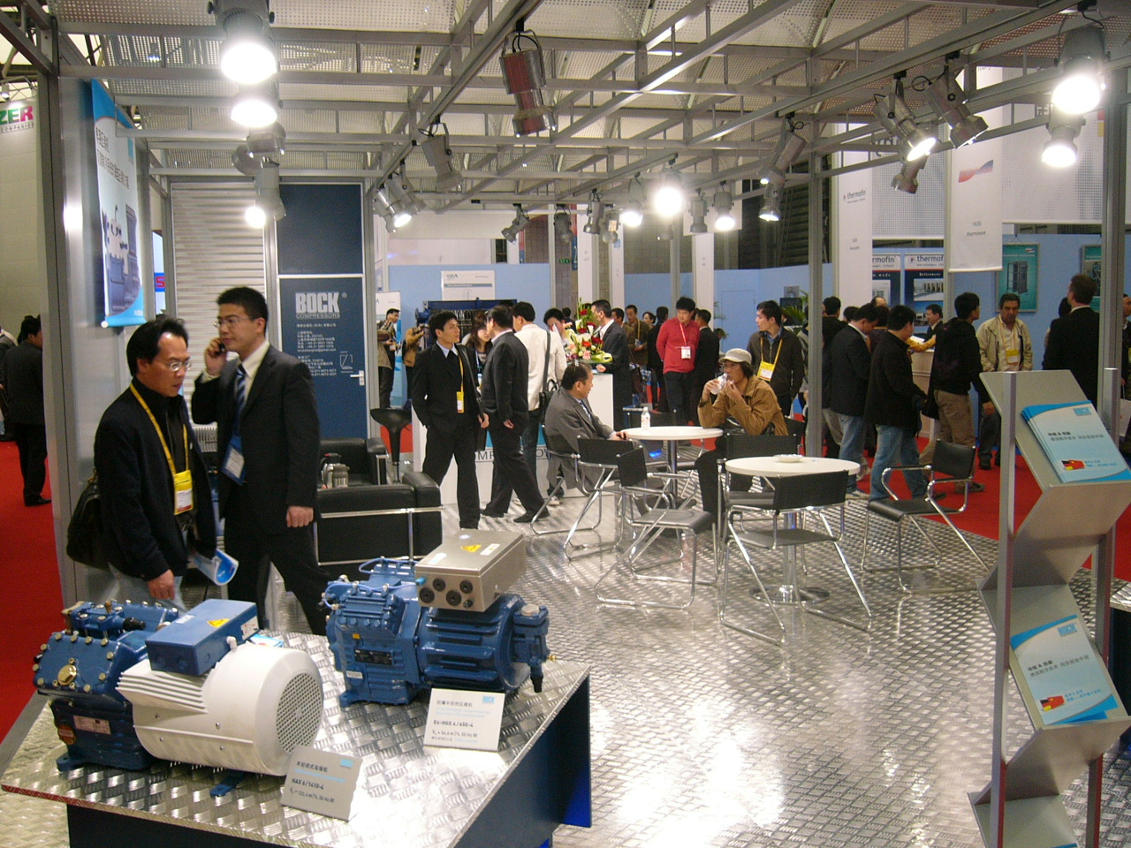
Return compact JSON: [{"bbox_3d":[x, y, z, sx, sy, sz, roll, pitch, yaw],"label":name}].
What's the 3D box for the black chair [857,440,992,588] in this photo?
[{"bbox_3d":[2.192,0.535,6.897,0.580,0.820,0.570,-2,6,-10],"label":"black chair"}]

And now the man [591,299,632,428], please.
[{"bbox_3d":[0.443,-0.329,11.122,0.380,1.763,0.500,-1,6,3],"label":"man"}]

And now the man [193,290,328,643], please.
[{"bbox_3d":[-1.242,0.330,4.653,0.520,1.766,0.560,-6,7,-41],"label":"man"}]

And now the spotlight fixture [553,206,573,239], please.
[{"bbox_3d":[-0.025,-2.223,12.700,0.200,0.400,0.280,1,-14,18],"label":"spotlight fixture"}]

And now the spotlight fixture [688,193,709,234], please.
[{"bbox_3d":[1.482,-2.365,12.832,0.210,0.440,0.210,-2,6,-14],"label":"spotlight fixture"}]

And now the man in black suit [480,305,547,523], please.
[{"bbox_3d":[-0.417,-0.087,9.085,0.480,1.705,0.500,2,7,30],"label":"man in black suit"}]

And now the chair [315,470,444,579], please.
[{"bbox_3d":[-1.224,0.670,6.994,0.880,0.650,0.720,-2,6,-14],"label":"chair"}]

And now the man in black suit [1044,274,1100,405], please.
[{"bbox_3d":[3.993,-0.233,8.997,0.560,1.860,0.360,-2,6,-14],"label":"man in black suit"}]

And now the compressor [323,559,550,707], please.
[{"bbox_3d":[-0.372,0.622,3.465,0.670,0.380,0.430,1,6,17],"label":"compressor"}]

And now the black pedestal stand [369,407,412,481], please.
[{"bbox_3d":[-1.559,0.247,10.523,0.440,0.790,0.440,-1,6,0],"label":"black pedestal stand"}]

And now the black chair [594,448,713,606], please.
[{"bbox_3d":[0.539,0.580,6.688,0.580,0.820,0.570,1,6,22],"label":"black chair"}]

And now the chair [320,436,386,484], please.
[{"bbox_3d":[-1.874,0.469,9.016,0.880,0.650,0.720,-2,6,-14],"label":"chair"}]

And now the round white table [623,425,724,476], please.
[{"bbox_3d":[0.811,0.421,8.614,0.760,0.750,0.760,-1,6,0],"label":"round white table"}]

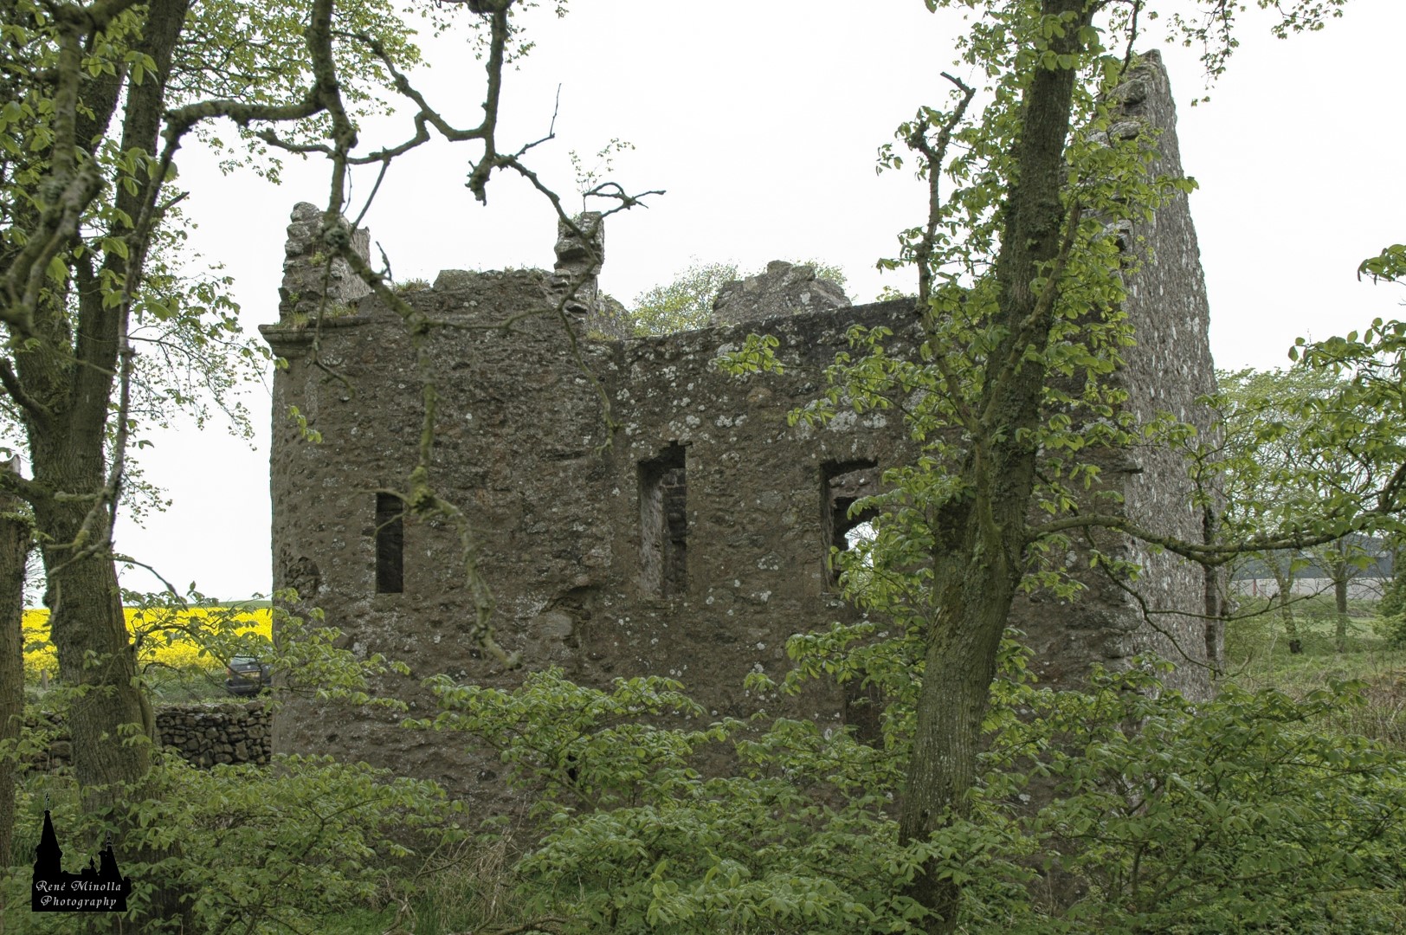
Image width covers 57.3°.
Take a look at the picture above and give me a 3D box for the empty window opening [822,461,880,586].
[{"bbox_3d":[1.682,0.623,13.808,0.685,1.378,0.500,-2,-5,29],"label":"empty window opening"}]

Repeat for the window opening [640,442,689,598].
[{"bbox_3d":[-0.333,0.627,14.928,0.628,1.756,0.500,-2,-5,29],"label":"window opening"}]

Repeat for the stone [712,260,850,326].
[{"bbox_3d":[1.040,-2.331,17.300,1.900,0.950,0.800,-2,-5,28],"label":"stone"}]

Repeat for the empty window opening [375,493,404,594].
[{"bbox_3d":[-3.895,0.958,16.623,0.462,1.329,0.450,-2,-5,25],"label":"empty window opening"}]

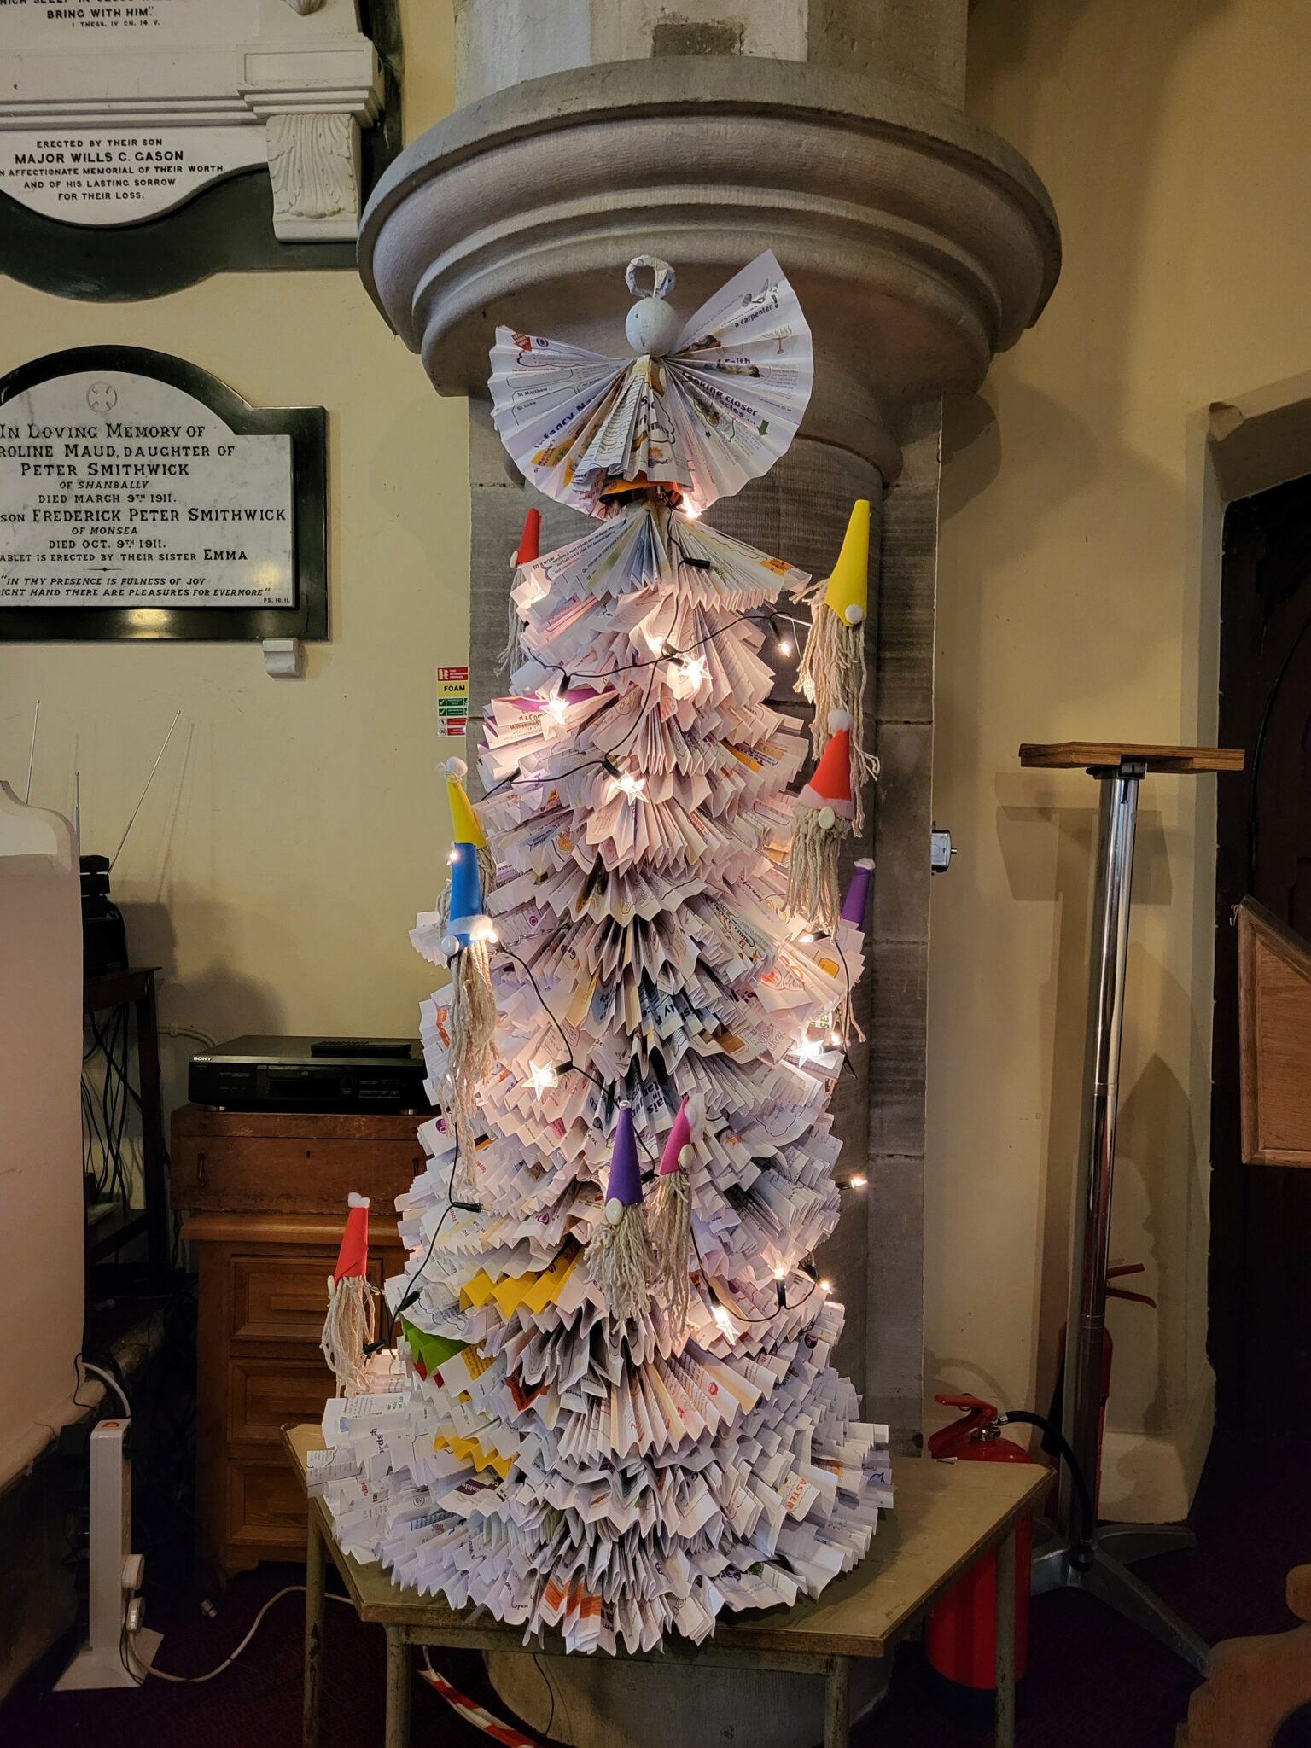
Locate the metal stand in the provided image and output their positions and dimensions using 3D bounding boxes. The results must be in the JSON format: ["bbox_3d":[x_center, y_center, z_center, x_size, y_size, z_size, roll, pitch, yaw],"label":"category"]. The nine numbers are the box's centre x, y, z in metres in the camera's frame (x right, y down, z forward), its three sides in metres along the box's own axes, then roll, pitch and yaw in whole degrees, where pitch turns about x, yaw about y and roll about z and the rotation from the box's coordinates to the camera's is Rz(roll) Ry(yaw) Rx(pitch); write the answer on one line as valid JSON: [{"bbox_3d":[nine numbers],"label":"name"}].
[{"bbox_3d":[0.749,0.524,2.303,0.510,1.440,0.510,1,1,-3],"label":"metal stand"}]

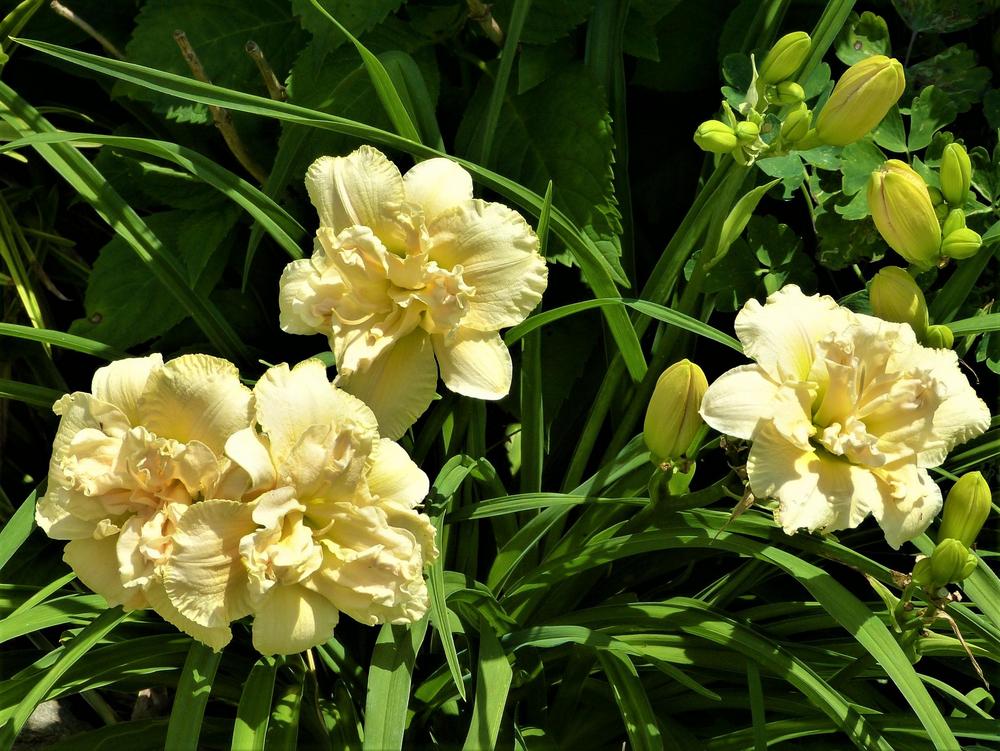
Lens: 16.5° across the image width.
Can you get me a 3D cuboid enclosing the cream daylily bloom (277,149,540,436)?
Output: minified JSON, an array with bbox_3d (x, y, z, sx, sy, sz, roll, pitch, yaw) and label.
[{"bbox_3d":[-0.043,-0.041,1.690,0.132,0.080,0.140,-1,74,-1],"label":"cream daylily bloom"}]

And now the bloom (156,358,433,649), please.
[{"bbox_3d":[-0.095,0.063,1.630,0.132,0.080,0.138,-4,74,-6],"label":"bloom"}]

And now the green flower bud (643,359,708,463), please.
[{"bbox_3d":[0.084,0.018,1.650,0.030,0.054,0.030,13,21,0],"label":"green flower bud"}]

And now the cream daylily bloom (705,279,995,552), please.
[{"bbox_3d":[0.165,0.019,1.640,0.134,0.080,0.125,-10,73,-16],"label":"cream daylily bloom"}]

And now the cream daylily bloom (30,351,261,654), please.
[{"bbox_3d":[-0.169,0.061,1.660,0.120,0.080,0.136,12,77,18],"label":"cream daylily bloom"}]

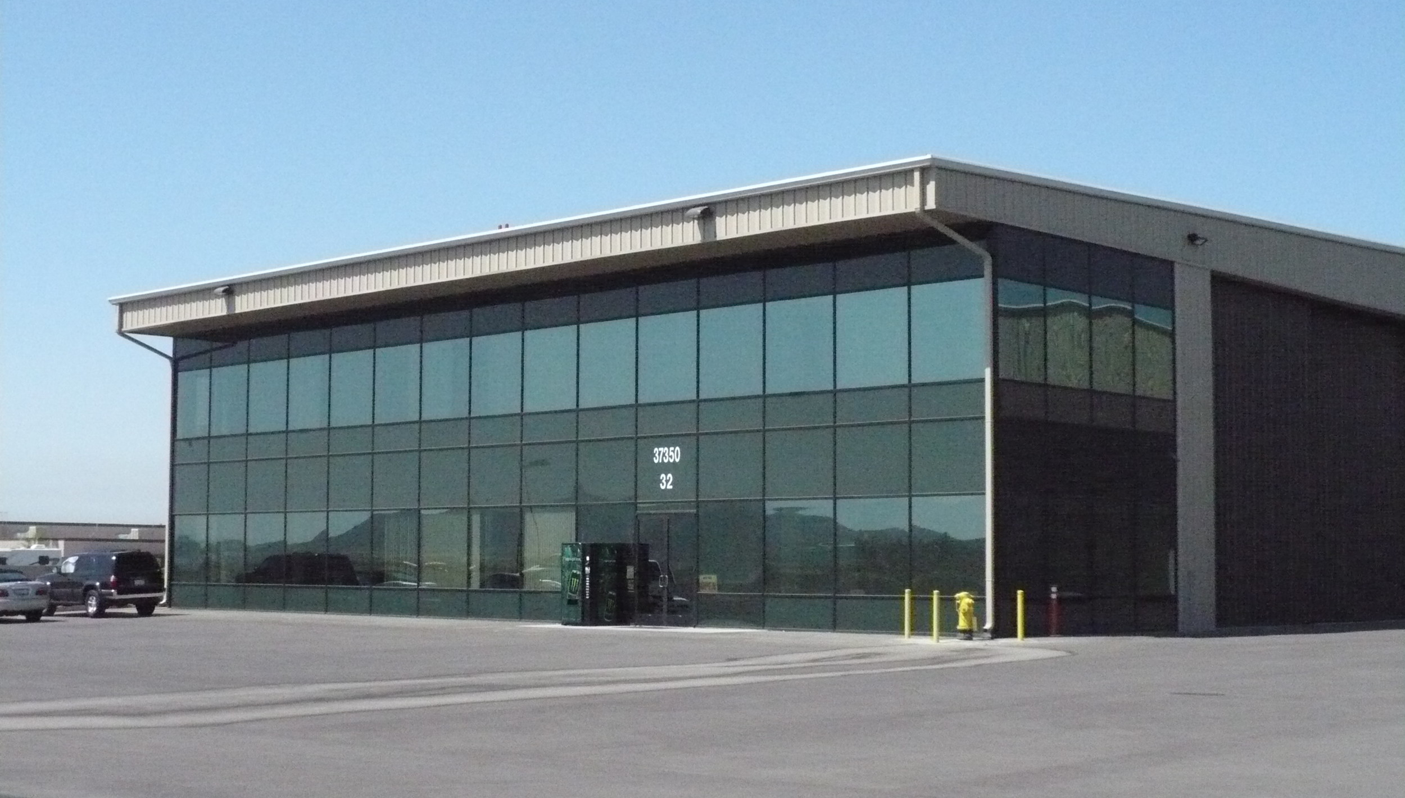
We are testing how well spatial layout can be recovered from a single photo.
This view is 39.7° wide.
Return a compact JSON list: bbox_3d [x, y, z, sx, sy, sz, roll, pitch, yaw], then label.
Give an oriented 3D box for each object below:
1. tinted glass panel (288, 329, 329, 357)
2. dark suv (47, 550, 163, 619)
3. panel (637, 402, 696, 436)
[{"bbox_3d":[-10.434,-1.491,51.832,1.824,0.669,0.050,-4,-7,43],"label":"tinted glass panel"},{"bbox_3d":[-16.656,5.102,53.904,4.550,1.780,1.760,-4,-7,43],"label":"dark suv"},{"bbox_3d":[-0.829,0.473,43.629,1.880,0.659,0.050,-4,-7,43],"label":"panel"}]

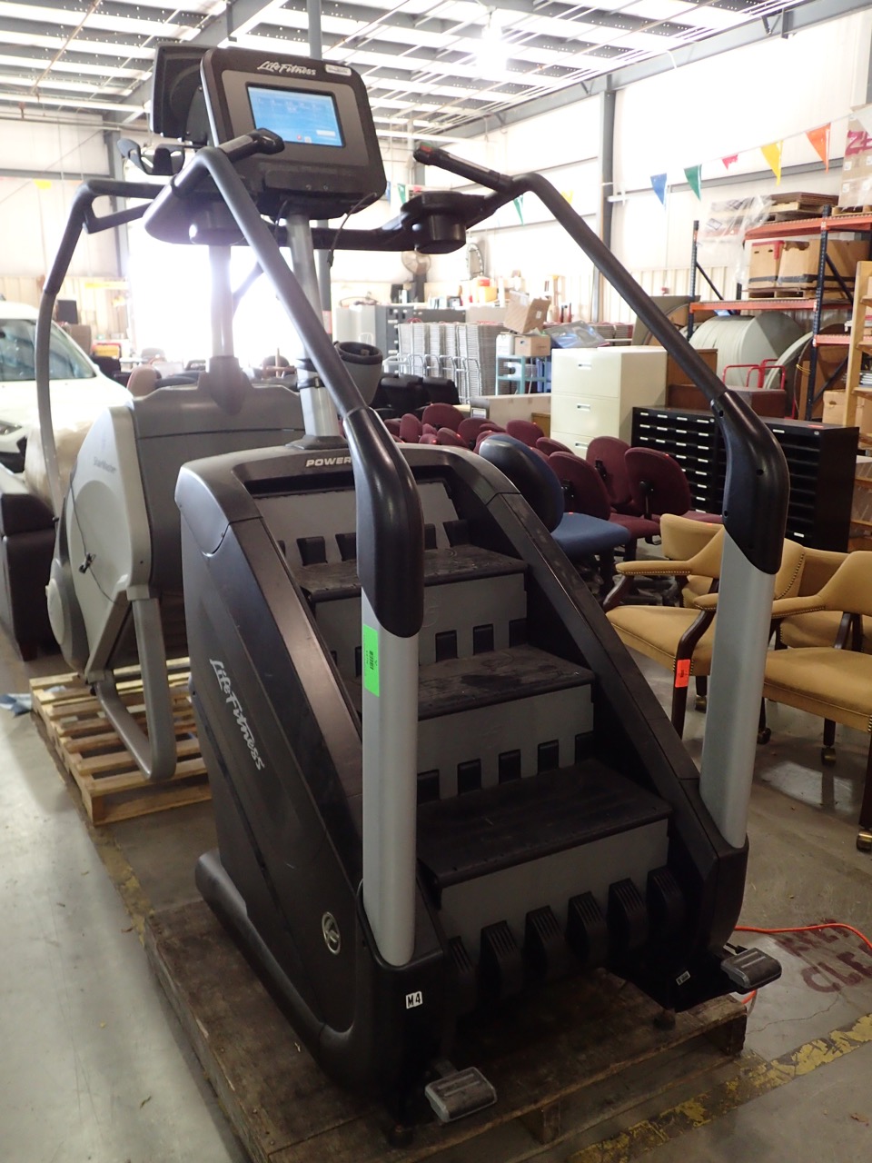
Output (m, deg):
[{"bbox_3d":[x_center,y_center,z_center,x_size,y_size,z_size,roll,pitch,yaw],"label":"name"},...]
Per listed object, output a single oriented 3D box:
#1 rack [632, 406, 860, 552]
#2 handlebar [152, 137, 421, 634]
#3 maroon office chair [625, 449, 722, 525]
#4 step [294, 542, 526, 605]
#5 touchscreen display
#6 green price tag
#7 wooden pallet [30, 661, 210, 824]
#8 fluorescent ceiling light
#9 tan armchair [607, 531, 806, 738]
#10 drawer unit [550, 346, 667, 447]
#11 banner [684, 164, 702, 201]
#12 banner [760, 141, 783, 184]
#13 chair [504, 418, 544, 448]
[{"bbox_3d":[2.058,-0.677,7.037,0.326,0.930,1.768,-8,17,-28],"label":"rack"},{"bbox_3d":[-0.255,-0.454,1.888,0.280,0.850,1.180,-8,17,-27],"label":"handlebar"},{"bbox_3d":[1.438,-0.321,5.671,0.610,0.880,0.580,-7,16,-24],"label":"maroon office chair"},{"bbox_3d":[-0.088,-0.015,2.396,0.543,0.040,0.258,-8,17,-28],"label":"step"},{"bbox_3d":[-0.350,-1.149,2.502,0.228,0.143,0.025,-8,-5,-27],"label":"touchscreen display"},{"bbox_3d":[-0.095,0.117,1.496,0.002,0.100,0.050,-8,17,-28],"label":"green price tag"},{"bbox_3d":[-0.956,0.536,3.996,1.020,0.120,1.220,-9,17,-28],"label":"wooden pallet"},{"bbox_3d":[0.776,-7.440,14.000,0.450,0.800,0.450,0,15,0],"label":"fluorescent ceiling light"},{"bbox_3d":[1.012,0.220,3.888,0.610,0.810,0.610,-6,16,-22],"label":"tan armchair"},{"bbox_3d":[1.353,-1.155,8.047,0.480,1.340,0.765,-10,18,-33],"label":"drawer unit"},{"bbox_3d":[3.317,-5.139,13.000,0.030,0.450,0.280,-10,18,-32],"label":"banner"},{"bbox_3d":[4.003,-4.971,12.000,0.030,0.490,0.290,-10,18,-32],"label":"banner"},{"bbox_3d":[0.855,-0.718,7.179,0.600,0.880,0.580,-8,17,-25],"label":"chair"}]

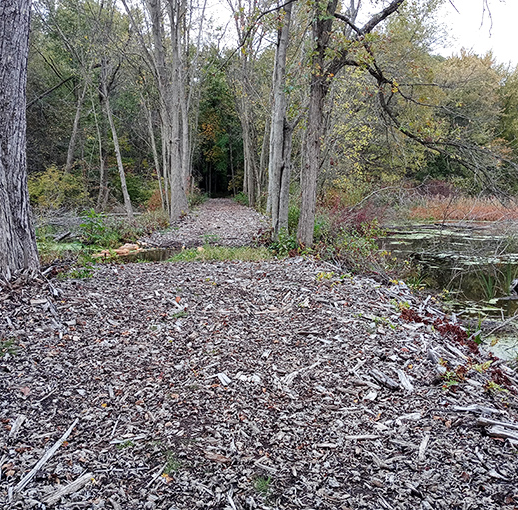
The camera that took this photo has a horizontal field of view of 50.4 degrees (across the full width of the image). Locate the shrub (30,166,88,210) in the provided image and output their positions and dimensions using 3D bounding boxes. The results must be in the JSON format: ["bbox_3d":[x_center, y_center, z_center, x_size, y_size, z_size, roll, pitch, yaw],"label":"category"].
[{"bbox_3d":[-9.916,-3.363,27.000,3.100,2.150,2.500,-3,8,-20],"label":"shrub"}]

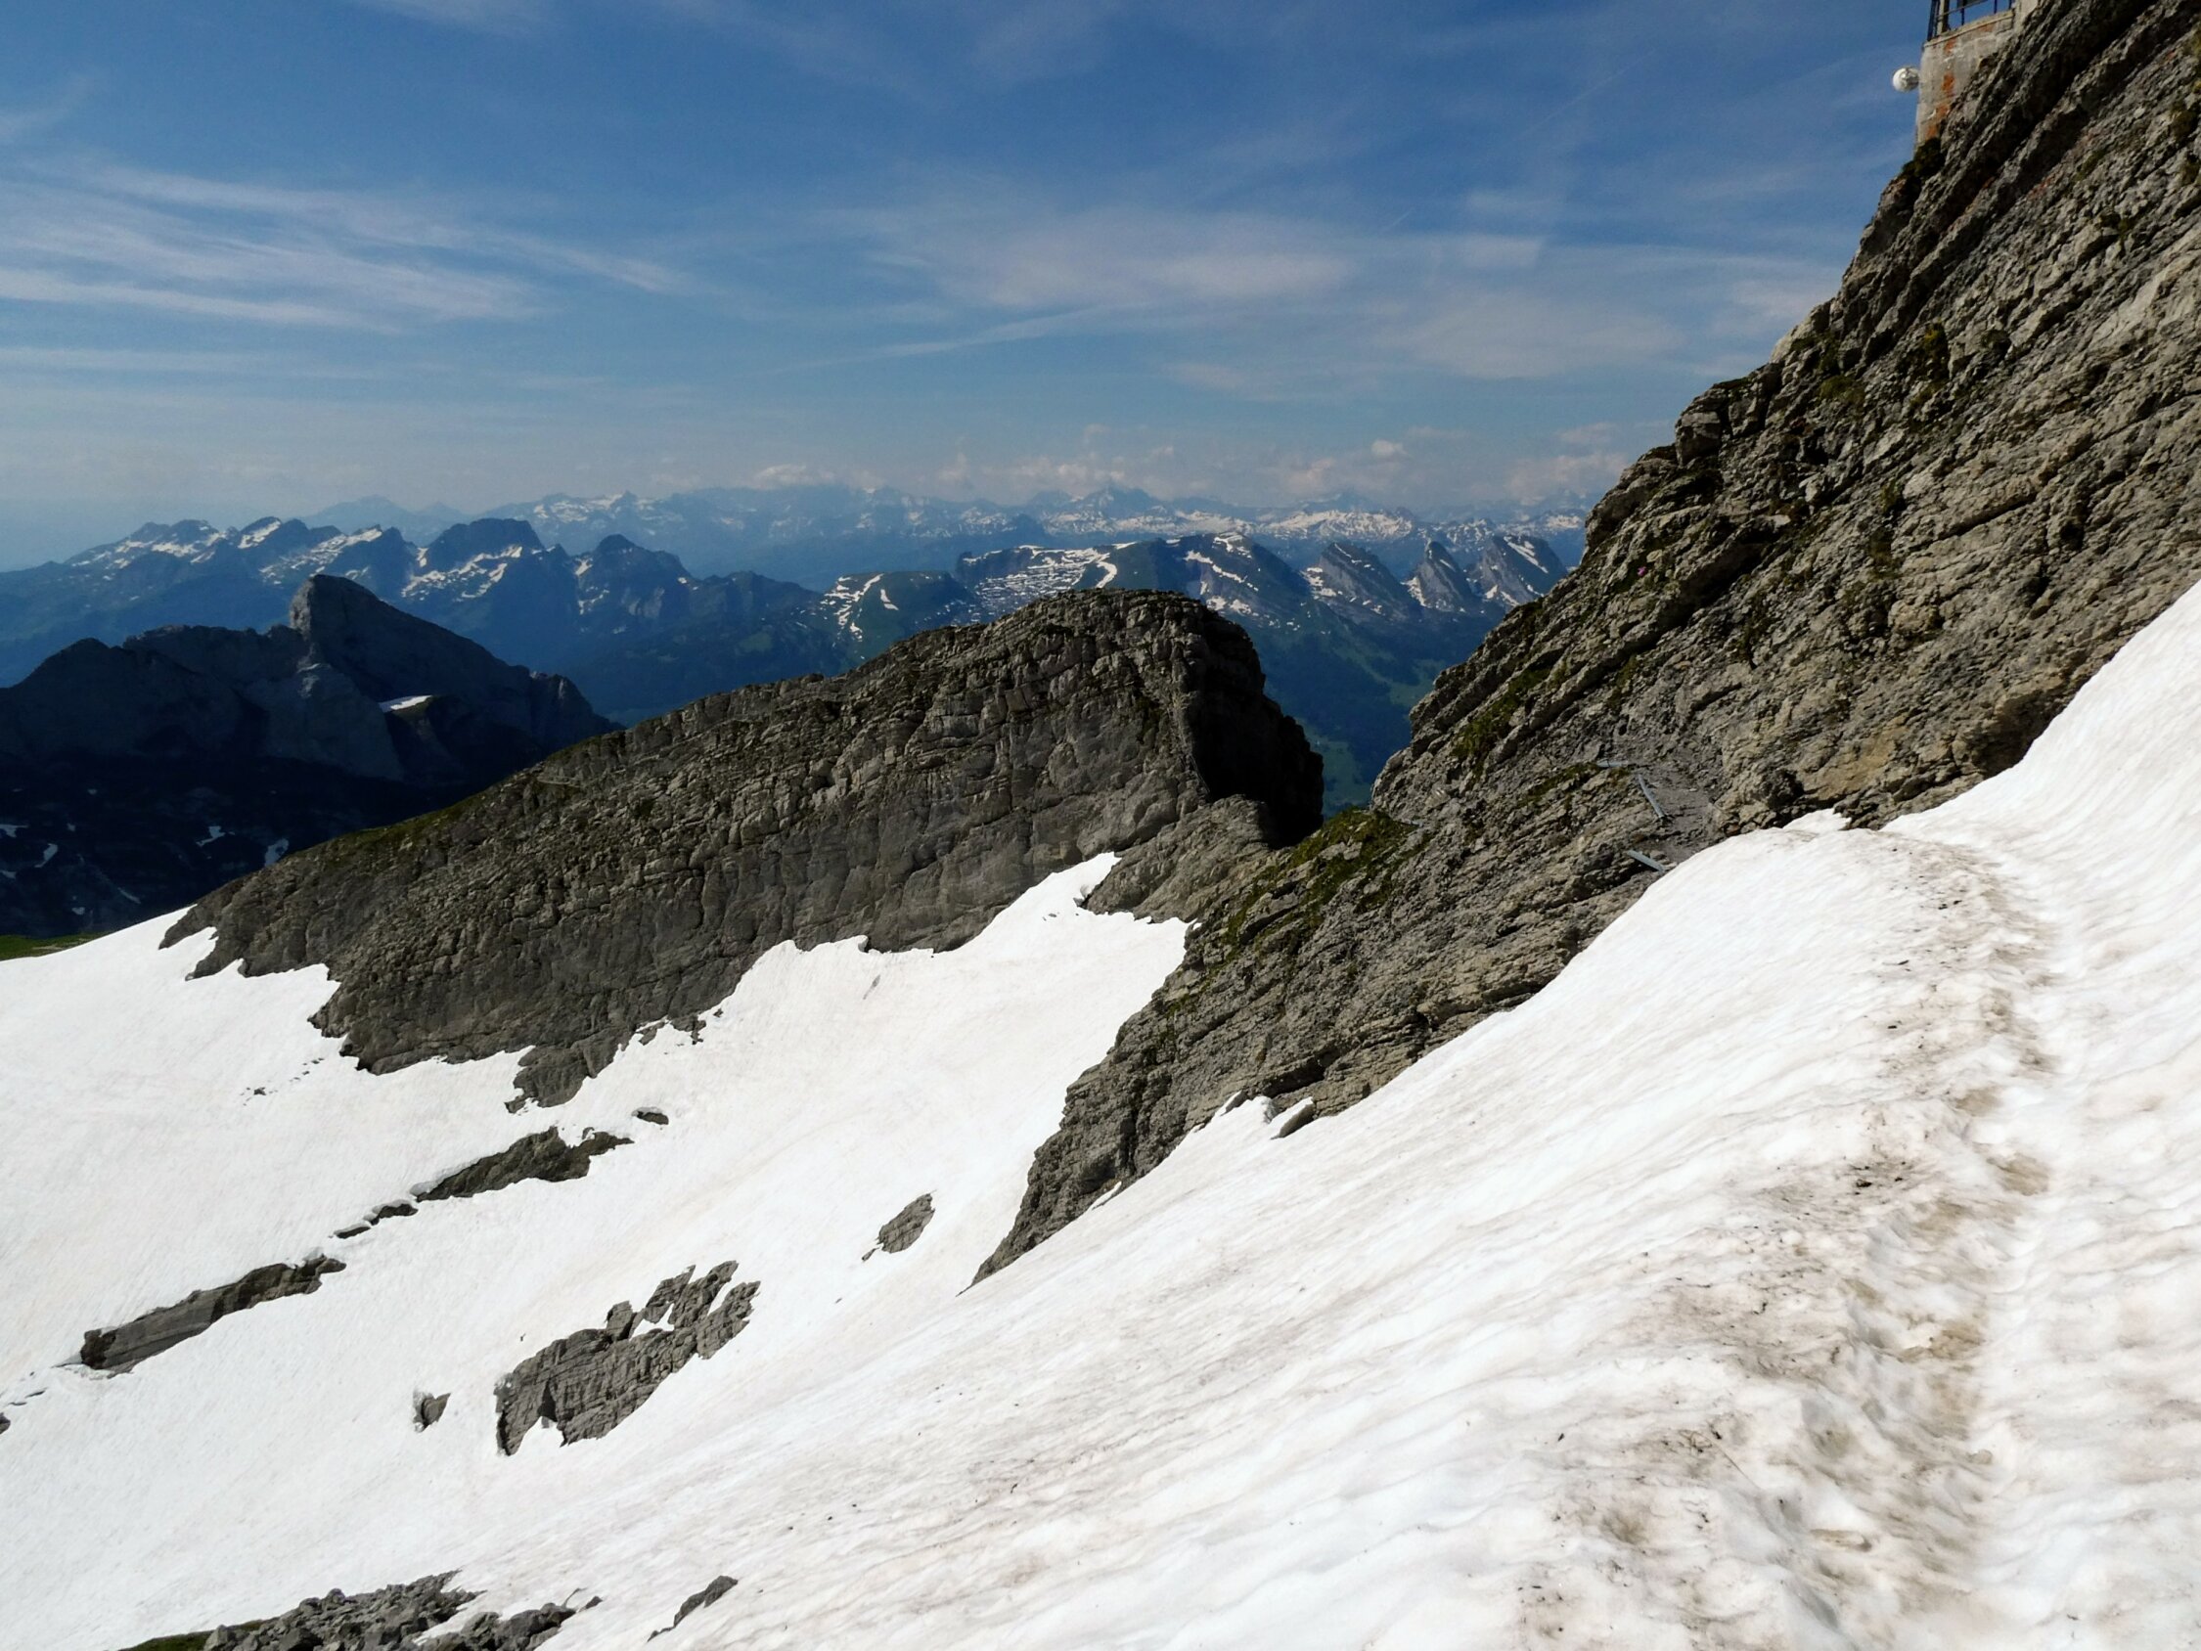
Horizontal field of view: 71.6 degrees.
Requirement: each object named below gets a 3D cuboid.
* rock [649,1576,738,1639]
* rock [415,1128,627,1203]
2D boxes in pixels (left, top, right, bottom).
[{"bbox_3d":[-2.665,5.132,10.000,0.530,0.320,0.280,-2,11,-10],"label":"rock"},{"bbox_3d":[-27.340,16.104,72.000,9.200,2.600,3.600,-6,13,-27],"label":"rock"}]

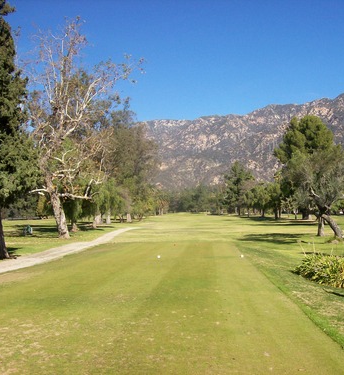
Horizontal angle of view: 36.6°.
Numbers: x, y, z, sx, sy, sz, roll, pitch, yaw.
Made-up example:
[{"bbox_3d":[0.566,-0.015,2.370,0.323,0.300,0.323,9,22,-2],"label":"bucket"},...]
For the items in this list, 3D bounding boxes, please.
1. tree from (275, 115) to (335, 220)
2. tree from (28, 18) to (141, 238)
[{"bbox_3d":[20.973,-3.154,82.000,9.600,16.800,9.400,0,-2,0],"label":"tree"},{"bbox_3d":[-6.058,-4.085,36.000,7.700,15.200,7.300,0,-2,0],"label":"tree"}]

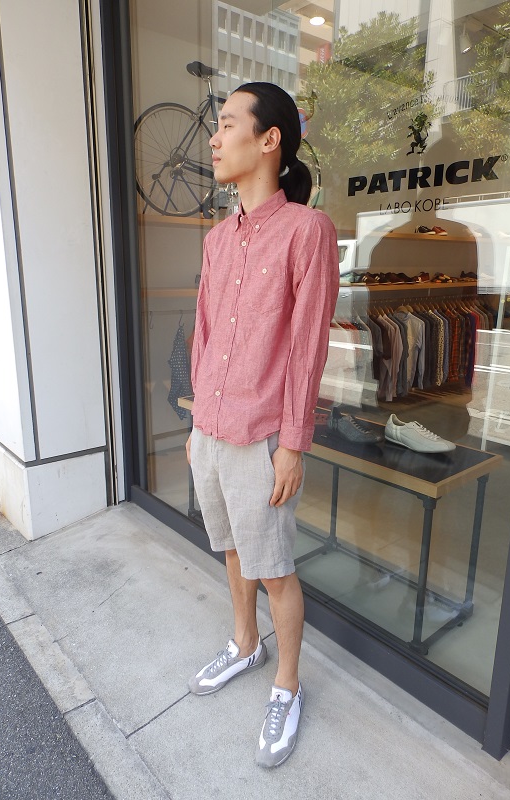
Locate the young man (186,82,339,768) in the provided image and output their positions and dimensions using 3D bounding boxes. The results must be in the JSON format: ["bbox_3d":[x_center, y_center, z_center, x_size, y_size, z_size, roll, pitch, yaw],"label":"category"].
[{"bbox_3d":[0.010,0.089,1.421,0.480,1.762,0.310,13,19,42],"label":"young man"}]

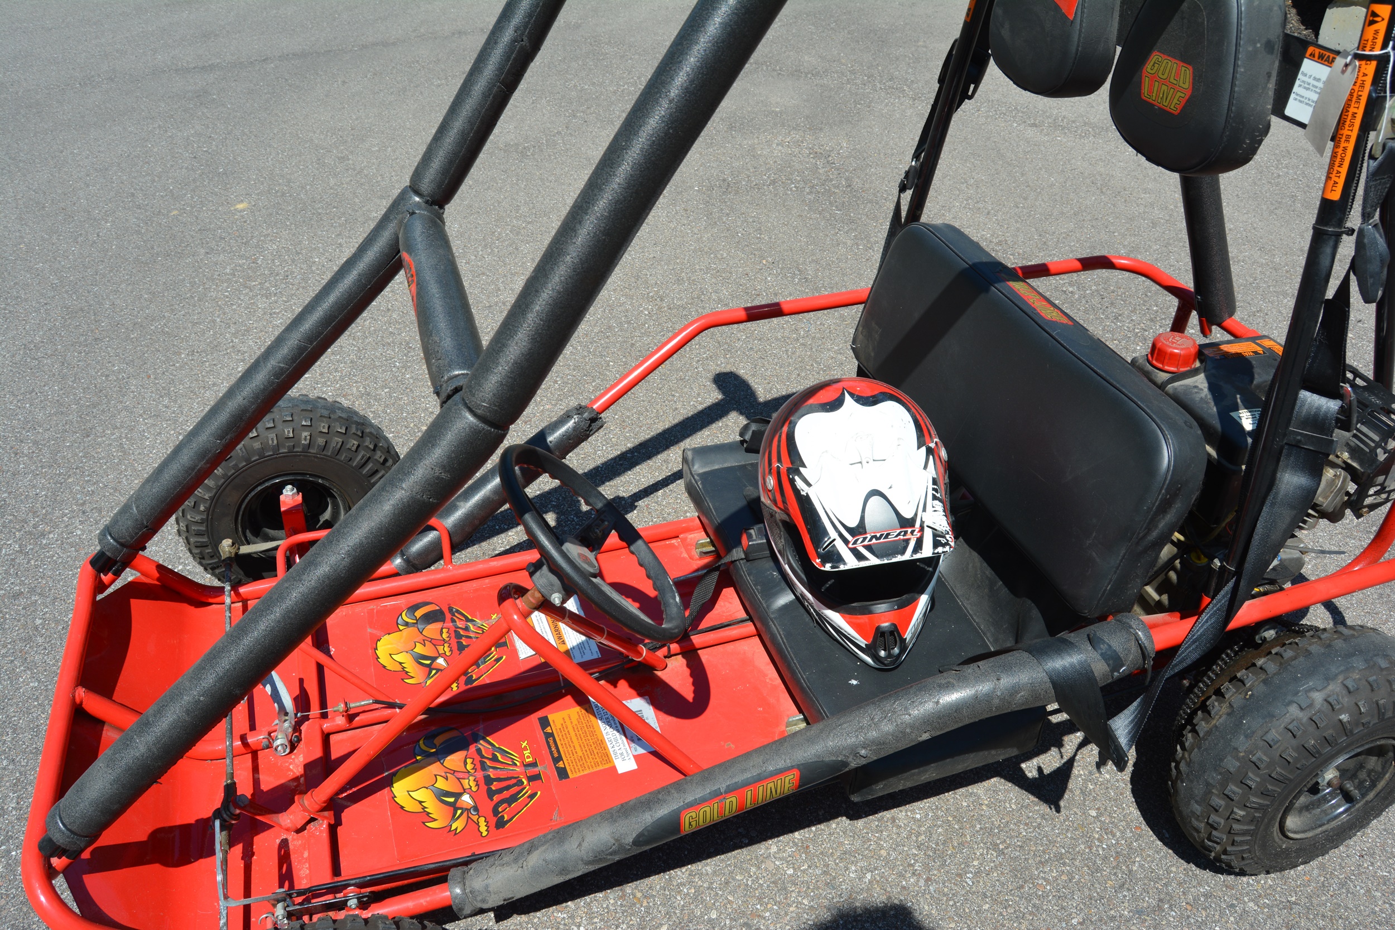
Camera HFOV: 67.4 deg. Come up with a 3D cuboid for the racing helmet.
[{"bbox_3d":[0.220,0.053,1.372,0.250,0.275,0.360,-6,36,-11],"label":"racing helmet"}]

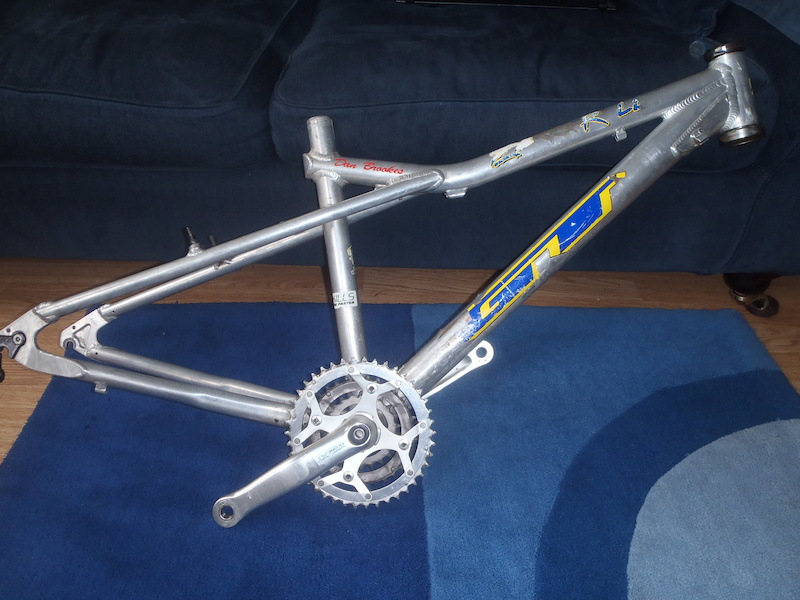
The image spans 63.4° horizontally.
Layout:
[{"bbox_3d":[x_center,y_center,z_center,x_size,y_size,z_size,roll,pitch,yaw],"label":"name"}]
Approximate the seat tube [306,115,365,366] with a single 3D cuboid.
[{"bbox_3d":[-0.074,-0.049,0.814,0.032,0.364,0.032,-9,-2,4],"label":"seat tube"}]

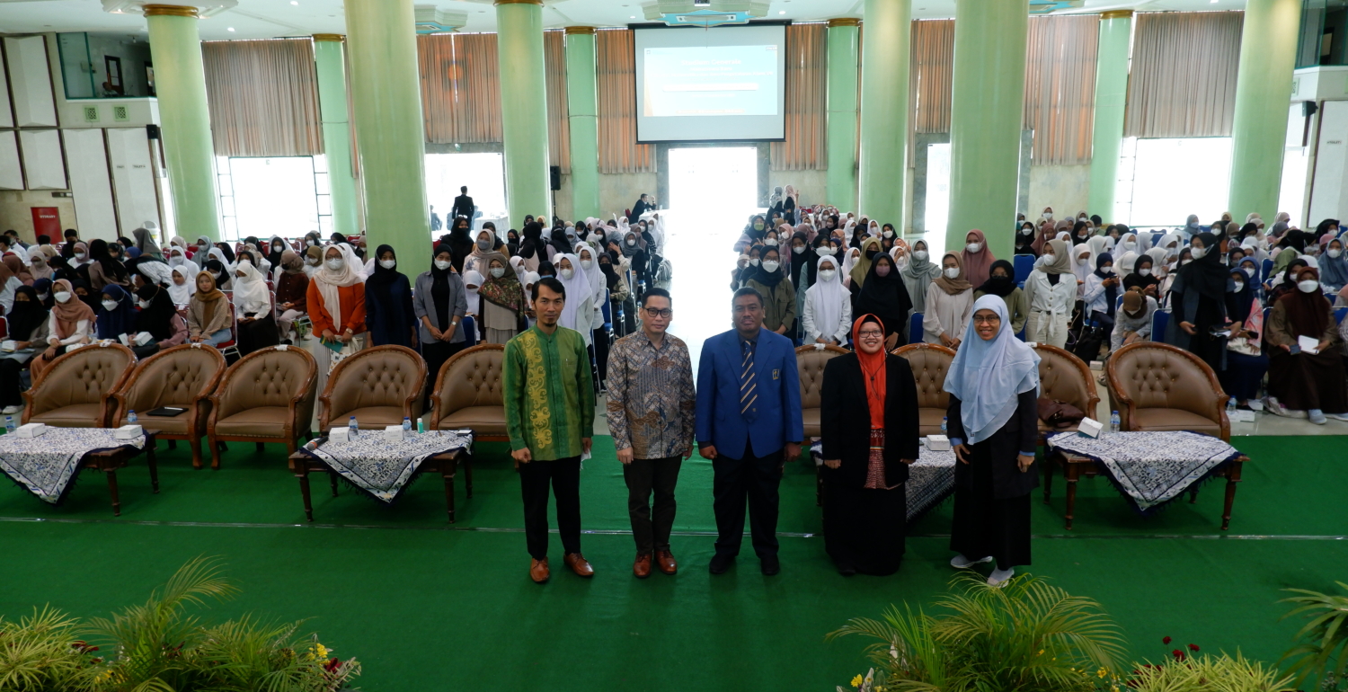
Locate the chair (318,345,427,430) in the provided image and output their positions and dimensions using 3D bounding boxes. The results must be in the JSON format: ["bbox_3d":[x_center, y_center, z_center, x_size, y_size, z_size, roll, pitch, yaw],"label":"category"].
[{"bbox_3d":[-2.363,0.483,6.745,0.770,0.850,0.720,0,13,5],"label":"chair"}]

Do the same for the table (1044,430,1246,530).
[{"bbox_3d":[3.014,0.887,5.399,1.130,0.475,0.540,0,13,3],"label":"table"}]

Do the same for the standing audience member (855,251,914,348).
[{"bbox_3d":[1.870,-0.098,7.471,0.500,1.517,0.360,-1,13,-1],"label":"standing audience member"}]

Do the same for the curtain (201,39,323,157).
[{"bbox_3d":[-13.239,-7.986,26.508,3.639,3.617,0.200,0,11,4],"label":"curtain"}]

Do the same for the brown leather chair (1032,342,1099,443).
[{"bbox_3d":[2.766,0.469,6.383,0.770,0.850,0.720,2,13,11],"label":"brown leather chair"}]

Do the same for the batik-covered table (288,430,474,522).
[{"bbox_3d":[-1.984,0.897,5.728,1.120,0.480,0.550,0,13,4],"label":"batik-covered table"}]

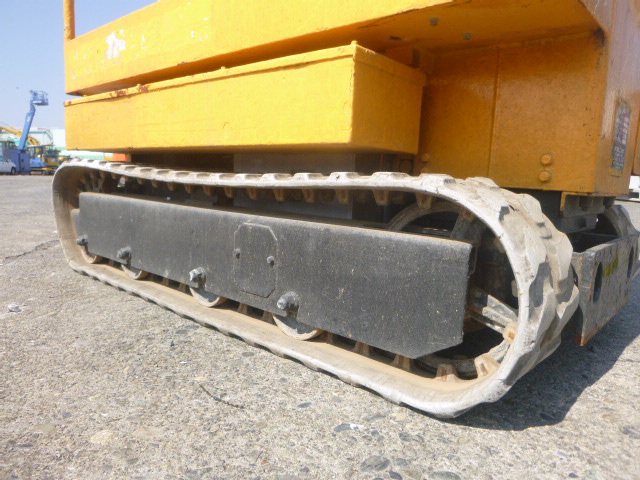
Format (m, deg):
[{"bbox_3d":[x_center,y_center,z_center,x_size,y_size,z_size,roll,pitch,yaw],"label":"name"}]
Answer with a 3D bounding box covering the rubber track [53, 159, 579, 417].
[{"bbox_3d":[-0.312,-0.009,1.413,1.951,0.427,0.266,9,9,41],"label":"rubber track"}]

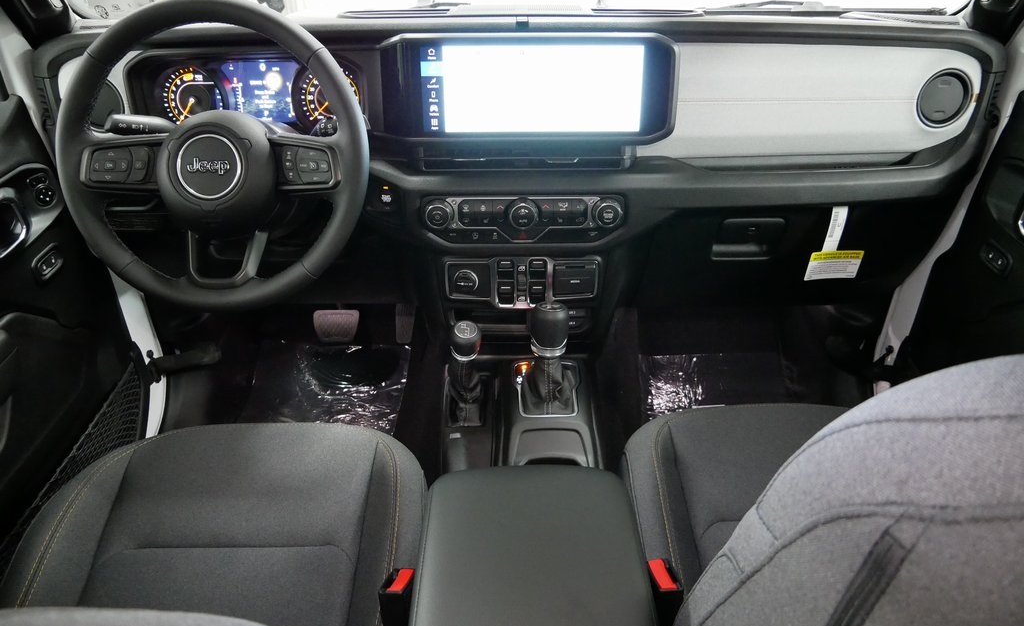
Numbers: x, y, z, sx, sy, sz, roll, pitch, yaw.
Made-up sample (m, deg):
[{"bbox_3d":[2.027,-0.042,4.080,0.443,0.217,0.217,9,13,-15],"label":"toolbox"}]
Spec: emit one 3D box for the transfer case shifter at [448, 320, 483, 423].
[{"bbox_3d":[-0.069,0.074,1.042,0.051,0.148,0.100,0,30,0],"label":"transfer case shifter"}]

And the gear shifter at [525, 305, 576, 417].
[{"bbox_3d":[0.056,0.051,1.036,0.076,0.160,0.105,0,30,0],"label":"gear shifter"}]

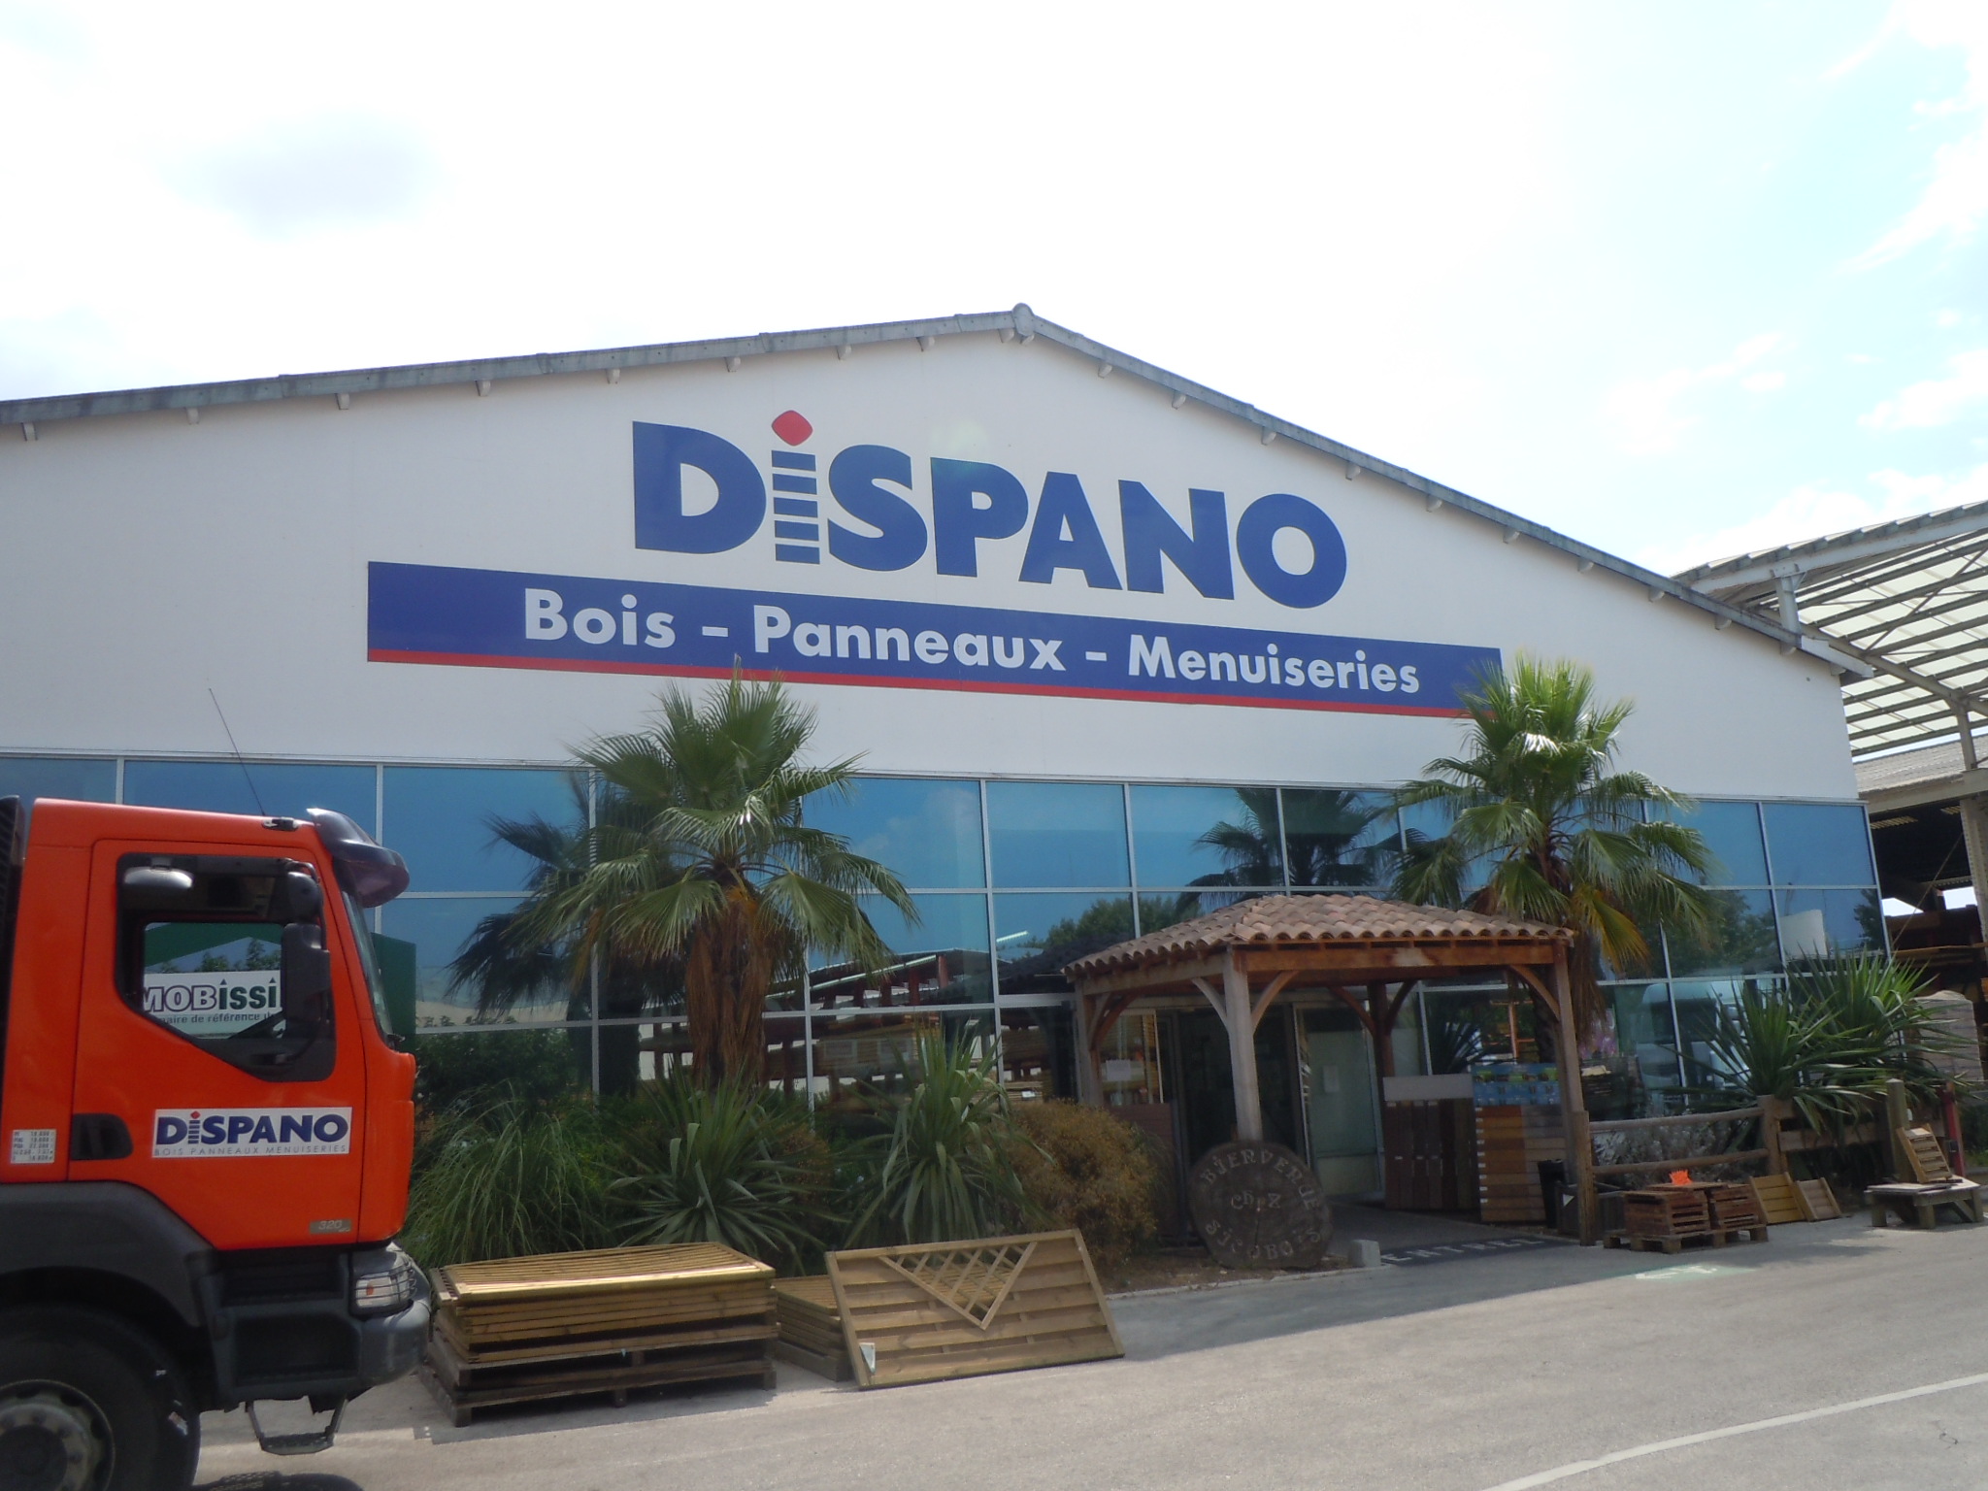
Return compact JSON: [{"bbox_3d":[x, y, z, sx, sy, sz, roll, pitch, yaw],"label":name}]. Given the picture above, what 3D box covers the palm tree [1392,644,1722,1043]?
[{"bbox_3d":[6.025,1.802,17.310,3.400,5.600,3.200,2,-13,-25],"label":"palm tree"}]

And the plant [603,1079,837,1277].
[{"bbox_3d":[-2.076,3.411,12.271,1.750,1.680,1.600,2,-13,-25],"label":"plant"}]

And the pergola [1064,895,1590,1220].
[{"bbox_3d":[3.413,3.293,16.793,4.200,3.430,3.350,2,-12,-25],"label":"pergola"}]

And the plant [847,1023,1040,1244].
[{"bbox_3d":[-0.413,3.599,14.010,1.650,2.100,1.550,-3,-11,-1],"label":"plant"}]

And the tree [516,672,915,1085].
[{"bbox_3d":[-2.236,1.813,13.199,3.100,4.900,3.000,2,-13,-25],"label":"tree"}]

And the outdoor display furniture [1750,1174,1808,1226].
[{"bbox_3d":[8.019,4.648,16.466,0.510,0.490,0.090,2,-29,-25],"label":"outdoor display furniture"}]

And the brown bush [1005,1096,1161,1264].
[{"bbox_3d":[0.842,3.879,14.252,1.450,1.480,1.350,-3,-12,-1],"label":"brown bush"}]

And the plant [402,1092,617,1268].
[{"bbox_3d":[-3.682,3.594,12.238,1.600,1.800,1.500,2,-12,-25],"label":"plant"}]

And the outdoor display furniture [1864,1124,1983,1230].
[{"bbox_3d":[9.023,4.217,15.740,0.920,0.900,0.620,2,-12,-25],"label":"outdoor display furniture"}]

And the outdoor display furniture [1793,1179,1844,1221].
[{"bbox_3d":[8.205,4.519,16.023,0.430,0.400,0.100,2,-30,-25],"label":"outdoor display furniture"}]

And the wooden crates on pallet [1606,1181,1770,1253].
[{"bbox_3d":[6.292,4.306,14.696,1.180,0.495,0.790,2,-12,-25],"label":"wooden crates on pallet"}]

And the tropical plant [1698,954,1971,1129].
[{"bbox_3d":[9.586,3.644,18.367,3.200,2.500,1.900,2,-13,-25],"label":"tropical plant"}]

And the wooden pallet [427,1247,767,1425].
[{"bbox_3d":[-2.608,3.724,10.323,1.860,0.700,1.900,2,-12,-25],"label":"wooden pallet"}]

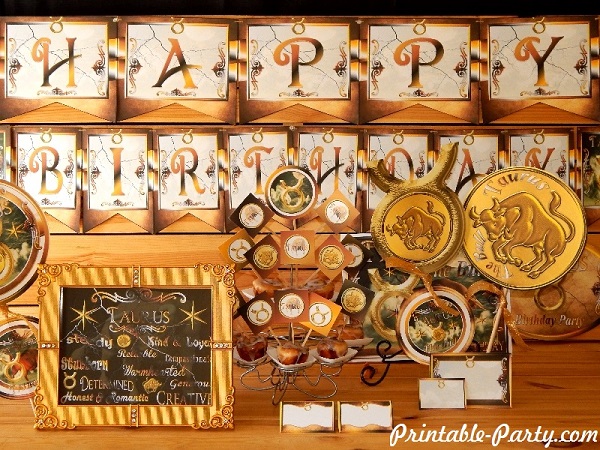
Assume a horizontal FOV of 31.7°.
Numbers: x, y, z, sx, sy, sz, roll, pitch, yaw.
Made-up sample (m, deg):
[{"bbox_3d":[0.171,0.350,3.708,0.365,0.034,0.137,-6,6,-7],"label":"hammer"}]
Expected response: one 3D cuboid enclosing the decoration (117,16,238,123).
[{"bbox_3d":[-0.246,-0.310,2.120,0.243,0.213,0.010,0,0,0],"label":"decoration"}]

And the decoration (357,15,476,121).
[{"bbox_3d":[0.240,-0.308,2.120,0.243,0.214,0.010,0,0,0],"label":"decoration"}]

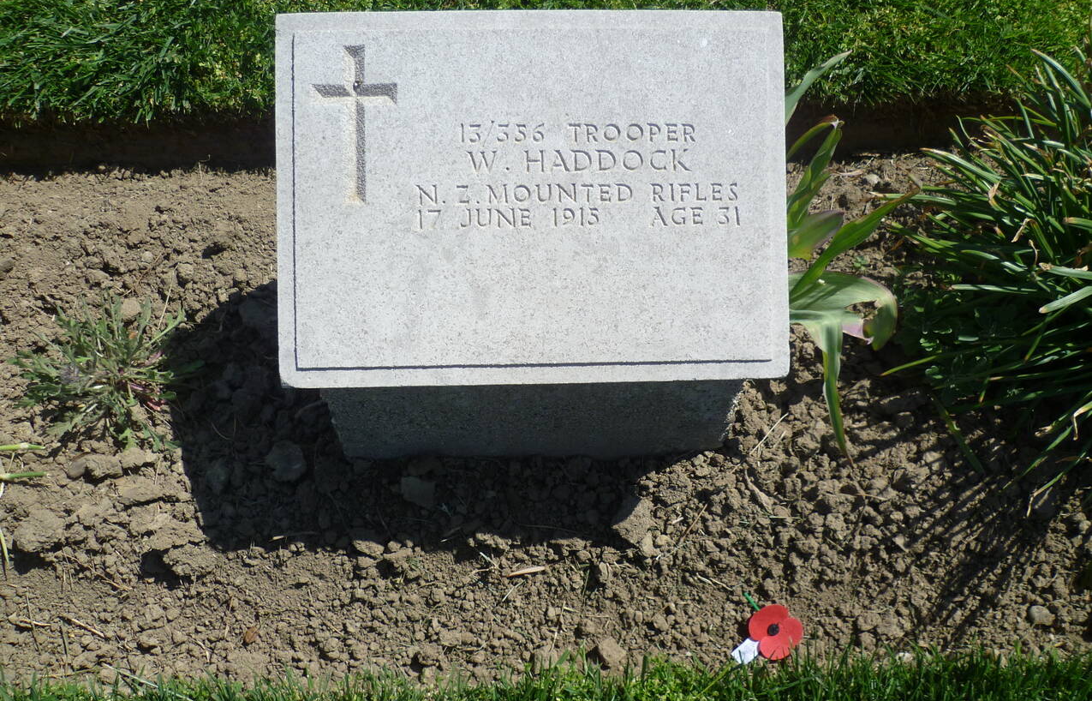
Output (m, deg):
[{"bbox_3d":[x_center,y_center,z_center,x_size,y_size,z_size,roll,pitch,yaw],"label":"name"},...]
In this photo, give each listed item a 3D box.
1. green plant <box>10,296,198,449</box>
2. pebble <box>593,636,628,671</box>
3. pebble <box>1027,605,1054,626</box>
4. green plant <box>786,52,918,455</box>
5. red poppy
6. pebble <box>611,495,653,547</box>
[{"bbox_3d":[-0.608,0.029,1.215,0.240,0.075,0.225,-1,54,-2],"label":"green plant"},{"bbox_3d":[0.075,0.354,1.029,0.036,0.026,0.034,-1,54,-2],"label":"pebble"},{"bbox_3d":[0.599,0.322,1.071,0.031,0.018,0.023,-1,54,-2],"label":"pebble"},{"bbox_3d":[0.366,-0.130,1.177,0.220,0.360,0.370,-1,54,-2],"label":"green plant"},{"bbox_3d":[0.272,0.333,1.046,0.066,0.022,0.062,-1,54,-2],"label":"red poppy"},{"bbox_3d":[0.110,0.217,1.119,0.055,0.040,0.054,-1,54,-2],"label":"pebble"}]

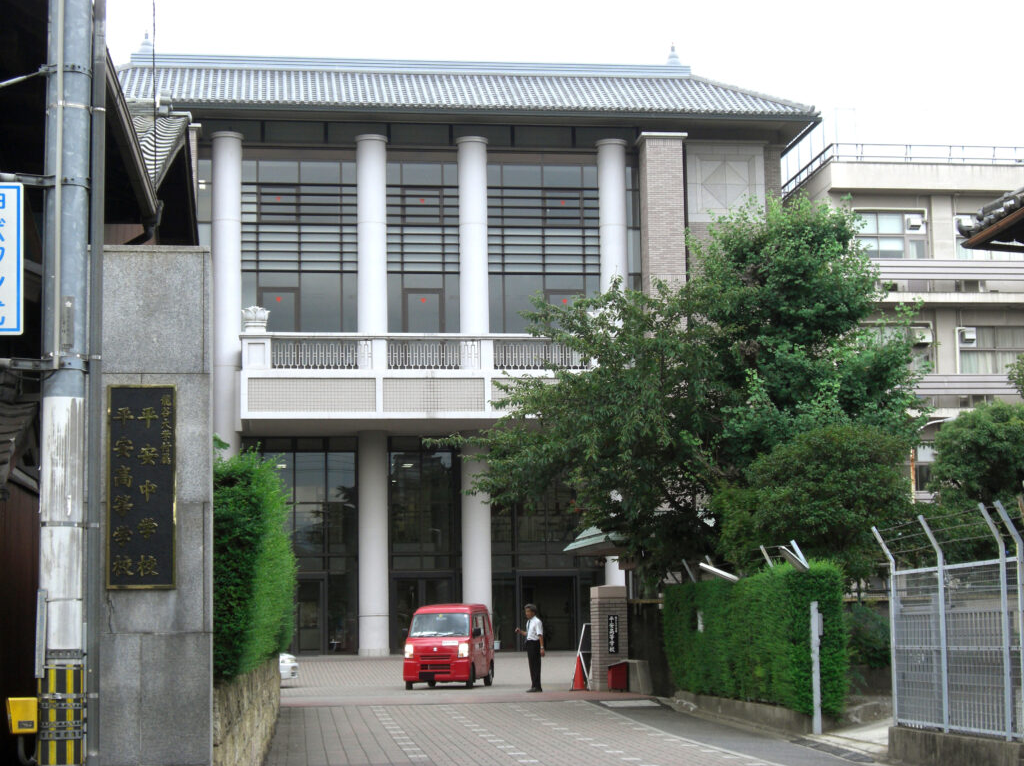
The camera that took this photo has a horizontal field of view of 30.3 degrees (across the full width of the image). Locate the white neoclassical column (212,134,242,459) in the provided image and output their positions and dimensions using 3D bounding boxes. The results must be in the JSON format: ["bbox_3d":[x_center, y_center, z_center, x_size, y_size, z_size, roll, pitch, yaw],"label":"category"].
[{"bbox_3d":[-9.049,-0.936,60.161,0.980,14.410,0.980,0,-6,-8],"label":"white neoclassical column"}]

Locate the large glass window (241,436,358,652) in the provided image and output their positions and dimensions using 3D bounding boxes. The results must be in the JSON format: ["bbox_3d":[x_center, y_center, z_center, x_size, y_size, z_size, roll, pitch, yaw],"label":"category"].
[{"bbox_3d":[-6.892,5.183,61.398,3.804,6.983,0.200,0,-6,-8],"label":"large glass window"}]

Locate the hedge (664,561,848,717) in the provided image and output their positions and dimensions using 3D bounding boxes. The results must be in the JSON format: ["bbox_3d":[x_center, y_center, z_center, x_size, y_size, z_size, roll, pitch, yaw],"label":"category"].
[{"bbox_3d":[3.572,3.853,29.088,0.700,2.100,8.000,0,-6,-8],"label":"hedge"}]

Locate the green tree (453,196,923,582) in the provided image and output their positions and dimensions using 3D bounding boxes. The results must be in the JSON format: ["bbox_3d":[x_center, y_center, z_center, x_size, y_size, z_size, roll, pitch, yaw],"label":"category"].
[{"bbox_3d":[3.965,1.130,43.165,10.000,10.990,7.800,0,-6,-8],"label":"green tree"}]

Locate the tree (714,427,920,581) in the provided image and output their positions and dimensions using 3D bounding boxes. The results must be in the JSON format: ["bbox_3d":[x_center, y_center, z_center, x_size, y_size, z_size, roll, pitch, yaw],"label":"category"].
[{"bbox_3d":[6.566,3.611,40.881,4.000,5.490,3.700,0,-6,-8],"label":"tree"}]

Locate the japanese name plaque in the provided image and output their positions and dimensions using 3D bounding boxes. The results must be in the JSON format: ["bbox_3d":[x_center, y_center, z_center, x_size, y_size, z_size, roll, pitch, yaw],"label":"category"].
[{"bbox_3d":[-2.231,0.629,11.400,0.410,1.230,0.050,0,-6,-8],"label":"japanese name plaque"}]

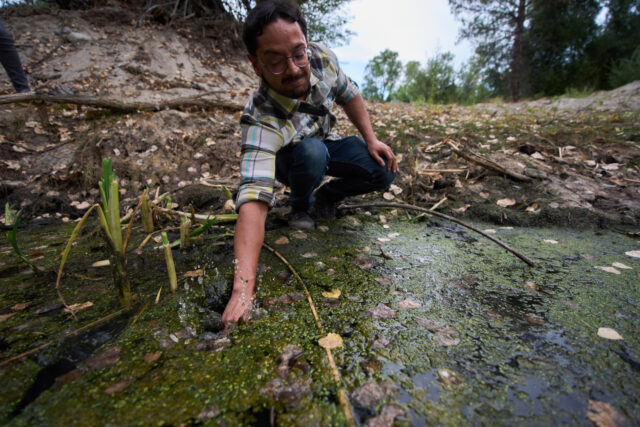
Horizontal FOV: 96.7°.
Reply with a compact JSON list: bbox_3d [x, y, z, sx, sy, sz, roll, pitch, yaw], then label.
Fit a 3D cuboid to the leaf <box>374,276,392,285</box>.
[{"bbox_3d":[0.234,0.242,1.030,0.059,0.012,0.052,-2,16,-6],"label":"leaf"}]

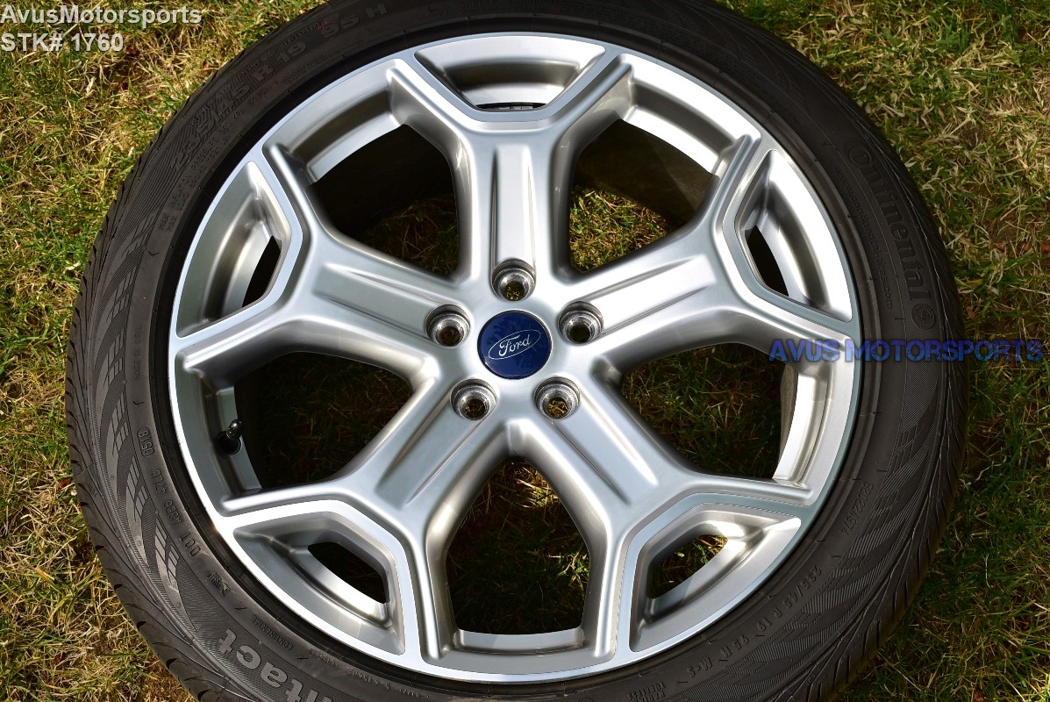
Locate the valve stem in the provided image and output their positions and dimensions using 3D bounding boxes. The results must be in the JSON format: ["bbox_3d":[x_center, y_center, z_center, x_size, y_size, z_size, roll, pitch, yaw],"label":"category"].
[{"bbox_3d":[-0.220,0.063,1.123,0.016,0.036,0.016,-9,68,-26],"label":"valve stem"}]

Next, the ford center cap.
[{"bbox_3d":[-0.008,-0.002,1.143,0.055,0.014,0.055,-23,71,-6],"label":"ford center cap"}]

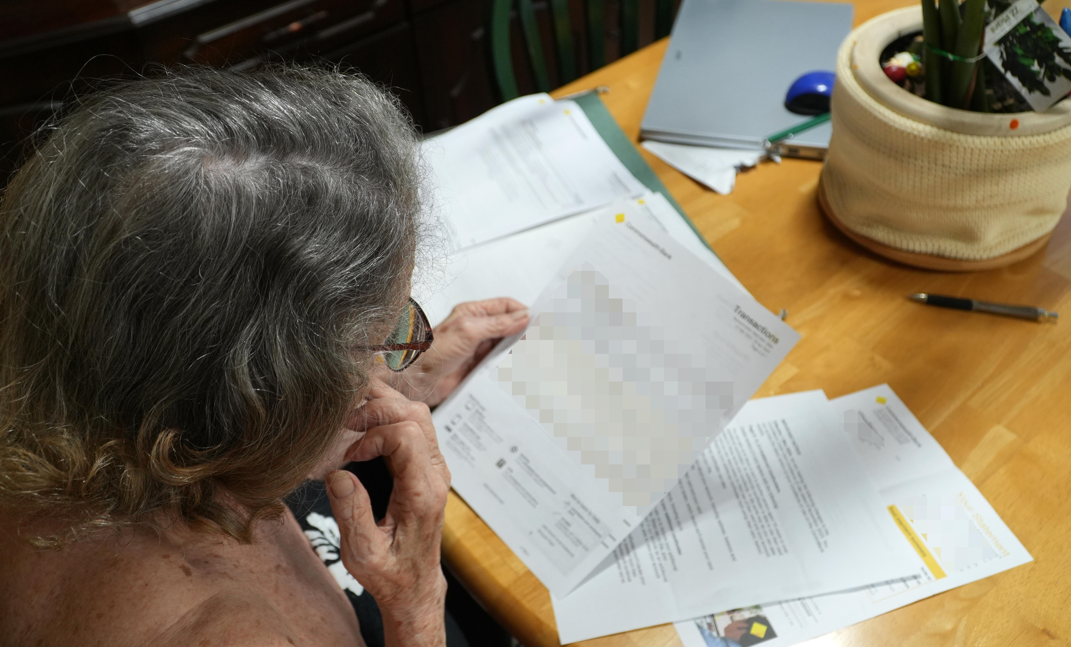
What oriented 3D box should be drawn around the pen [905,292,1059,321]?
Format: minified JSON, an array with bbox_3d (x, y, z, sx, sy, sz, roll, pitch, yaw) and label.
[{"bbox_3d":[0.466,-0.018,0.961,0.145,0.012,0.012,9,46,11],"label":"pen"}]

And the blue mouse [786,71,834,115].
[{"bbox_3d":[0.376,-0.305,1.197,0.100,0.038,0.060,-14,46,-11],"label":"blue mouse"}]

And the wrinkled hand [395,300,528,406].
[{"bbox_3d":[-0.062,0.026,0.840,0.142,0.070,0.080,-28,50,-23],"label":"wrinkled hand"}]

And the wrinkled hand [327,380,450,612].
[{"bbox_3d":[-0.092,0.106,0.575,0.078,0.135,0.095,-3,45,0],"label":"wrinkled hand"}]

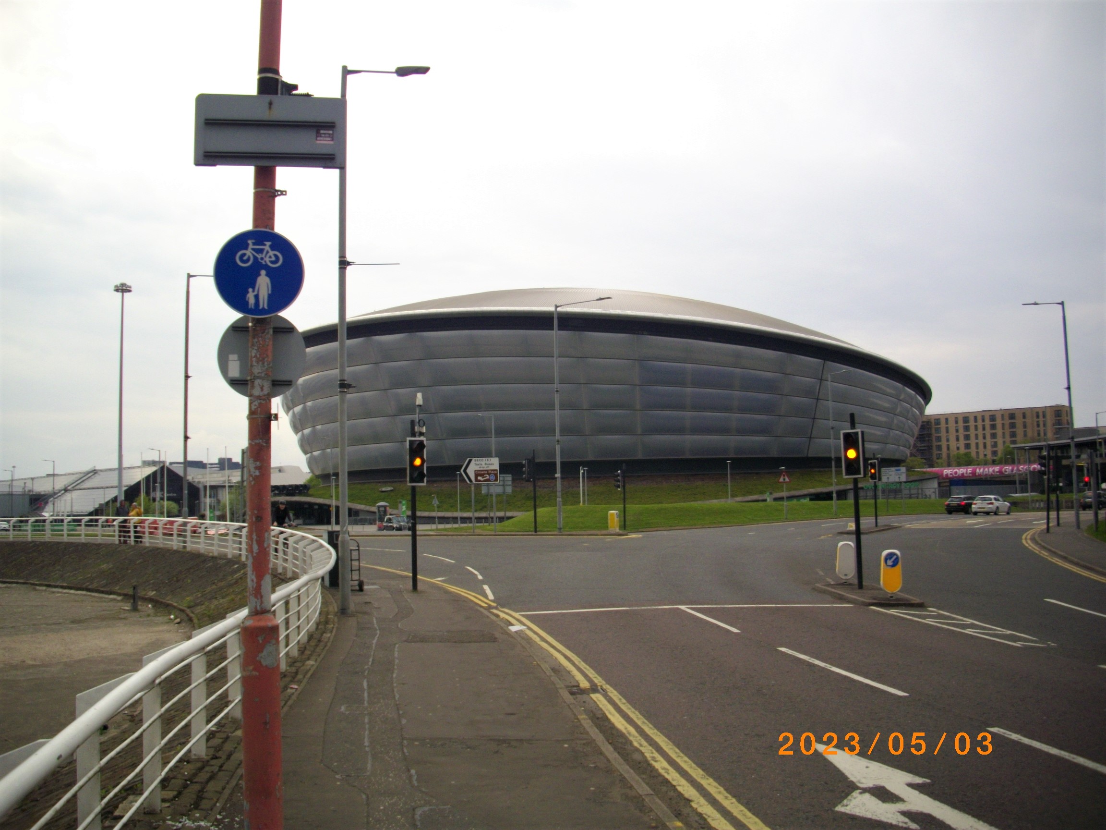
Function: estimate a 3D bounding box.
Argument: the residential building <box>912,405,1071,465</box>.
[{"bbox_3d":[145.774,11.777,393.000,50.000,27.000,15.000,-4,-6,36],"label":"residential building"}]

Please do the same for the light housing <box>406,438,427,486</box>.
[{"bbox_3d":[-2.845,0.977,24.750,0.430,0.980,0.320,1,-5,-25],"label":"light housing"}]

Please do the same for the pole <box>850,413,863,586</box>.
[{"bbox_3d":[6.032,1.726,23.500,0.120,3.480,0.120,-2,-5,12],"label":"pole"}]

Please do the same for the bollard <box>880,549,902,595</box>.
[{"bbox_3d":[6.157,2.865,21.500,0.370,0.860,0.140,-1,-5,-3],"label":"bollard"}]

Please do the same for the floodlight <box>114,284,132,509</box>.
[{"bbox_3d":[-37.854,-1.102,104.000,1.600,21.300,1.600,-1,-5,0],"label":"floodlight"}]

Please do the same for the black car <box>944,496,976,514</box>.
[{"bbox_3d":[31.518,6.899,90.500,1.800,1.450,4.400,-4,-6,37],"label":"black car"}]

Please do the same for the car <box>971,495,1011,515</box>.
[{"bbox_3d":[32.334,6.619,87.000,1.780,1.430,4.320,-4,-6,37],"label":"car"}]

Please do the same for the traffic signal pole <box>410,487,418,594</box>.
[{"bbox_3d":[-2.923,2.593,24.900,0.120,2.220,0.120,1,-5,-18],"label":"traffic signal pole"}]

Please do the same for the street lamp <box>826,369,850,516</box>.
[{"bbox_3d":[19.146,1.801,79.500,1.700,9.800,0.350,-5,-6,43],"label":"street lamp"}]

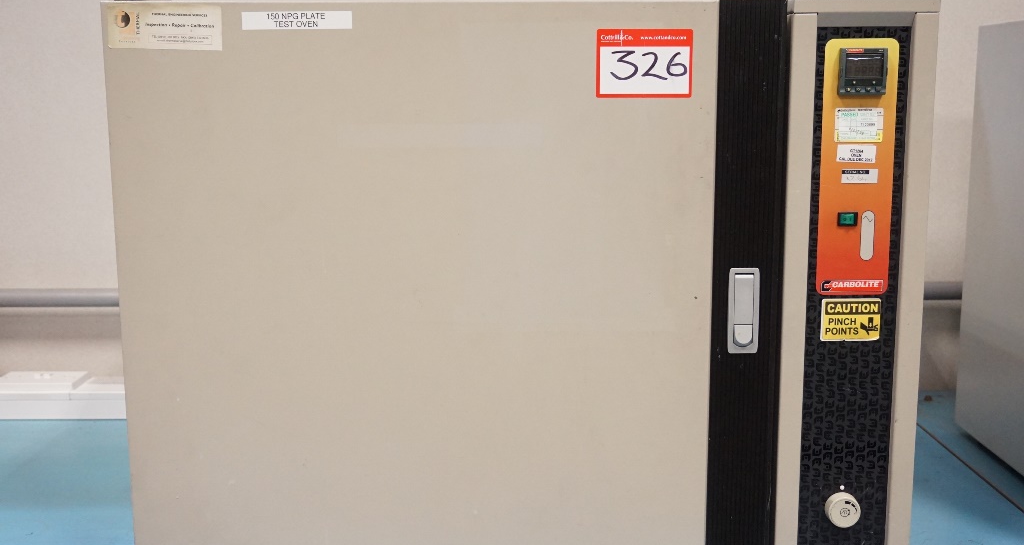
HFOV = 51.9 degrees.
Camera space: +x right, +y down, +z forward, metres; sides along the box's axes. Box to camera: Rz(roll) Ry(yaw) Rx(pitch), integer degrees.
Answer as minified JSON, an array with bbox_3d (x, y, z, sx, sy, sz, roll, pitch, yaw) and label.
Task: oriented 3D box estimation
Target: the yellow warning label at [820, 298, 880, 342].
[{"bbox_3d":[0.369,0.052,1.143,0.064,0.046,0.002,-1,9,0],"label":"yellow warning label"}]

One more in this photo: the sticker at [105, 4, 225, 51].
[{"bbox_3d":[-0.357,-0.252,1.083,0.116,0.045,0.002,1,9,0],"label":"sticker"}]

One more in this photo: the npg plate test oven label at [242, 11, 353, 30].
[{"bbox_3d":[-0.221,-0.259,1.083,0.113,0.018,0.002,-1,9,0],"label":"npg plate test oven label"}]

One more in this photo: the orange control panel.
[{"bbox_3d":[0.367,-0.109,1.113,0.077,0.272,0.014,0,9,0],"label":"orange control panel"}]

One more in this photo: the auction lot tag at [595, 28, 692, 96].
[{"bbox_3d":[0.137,-0.216,1.089,0.099,0.070,0.002,0,9,0],"label":"auction lot tag"}]

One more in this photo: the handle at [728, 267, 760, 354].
[{"bbox_3d":[0.249,0.042,1.128,0.032,0.094,0.014,0,9,0],"label":"handle"}]

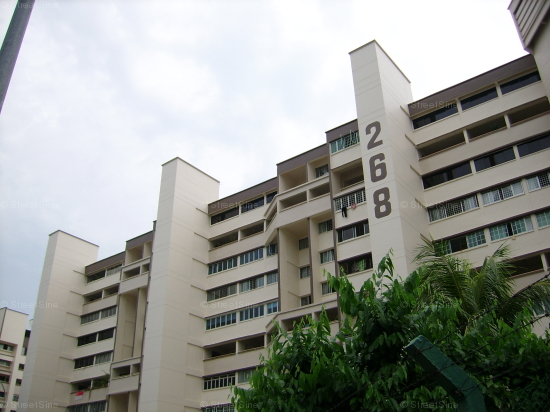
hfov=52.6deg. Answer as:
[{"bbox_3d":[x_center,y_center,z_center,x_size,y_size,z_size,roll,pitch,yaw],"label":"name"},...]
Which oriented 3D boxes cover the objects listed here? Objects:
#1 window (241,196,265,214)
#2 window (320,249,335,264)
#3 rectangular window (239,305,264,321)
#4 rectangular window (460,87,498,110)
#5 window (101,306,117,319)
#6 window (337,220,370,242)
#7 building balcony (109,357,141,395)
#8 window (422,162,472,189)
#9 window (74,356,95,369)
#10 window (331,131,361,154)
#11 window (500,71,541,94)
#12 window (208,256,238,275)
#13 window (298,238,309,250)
[{"bbox_3d":[-2.168,-0.053,54.464,2.859,0.973,0.200,-20,-33,32],"label":"window"},{"bbox_3d":[4.579,4.317,47.305,1.527,1.039,0.150,-21,-34,32],"label":"window"},{"bbox_3d":[-2.038,9.566,49.440,2.778,1.013,0.200,-20,-33,32],"label":"rectangular window"},{"bbox_3d":[14.835,-7.807,40.372,2.678,1.033,0.200,-20,-33,32],"label":"rectangular window"},{"bbox_3d":[-19.797,12.768,66.283,2.742,1.022,0.130,-21,-34,32],"label":"window"},{"bbox_3d":[5.902,1.932,41.875,2.710,1.160,0.200,-21,-35,32],"label":"window"},{"bbox_3d":[-14.358,17.298,56.039,4.990,3.260,2.000,-21,-35,32],"label":"building balcony"},{"bbox_3d":[12.283,-2.163,39.648,3.710,1.070,0.200,-21,-35,32],"label":"window"},{"bbox_3d":[-23.287,19.202,68.075,3.849,1.120,0.150,-21,-34,32],"label":"window"},{"bbox_3d":[6.088,-5.400,47.240,2.953,1.120,0.150,-21,-34,32],"label":"window"},{"bbox_3d":[17.394,-8.708,39.429,2.601,0.927,0.130,-21,-34,32],"label":"window"},{"bbox_3d":[-5.219,6.040,55.702,3.869,1.100,0.150,-21,-34,32],"label":"window"},{"bbox_3d":[2.767,3.383,49.976,1.269,1.055,0.130,-21,-34,32],"label":"window"}]

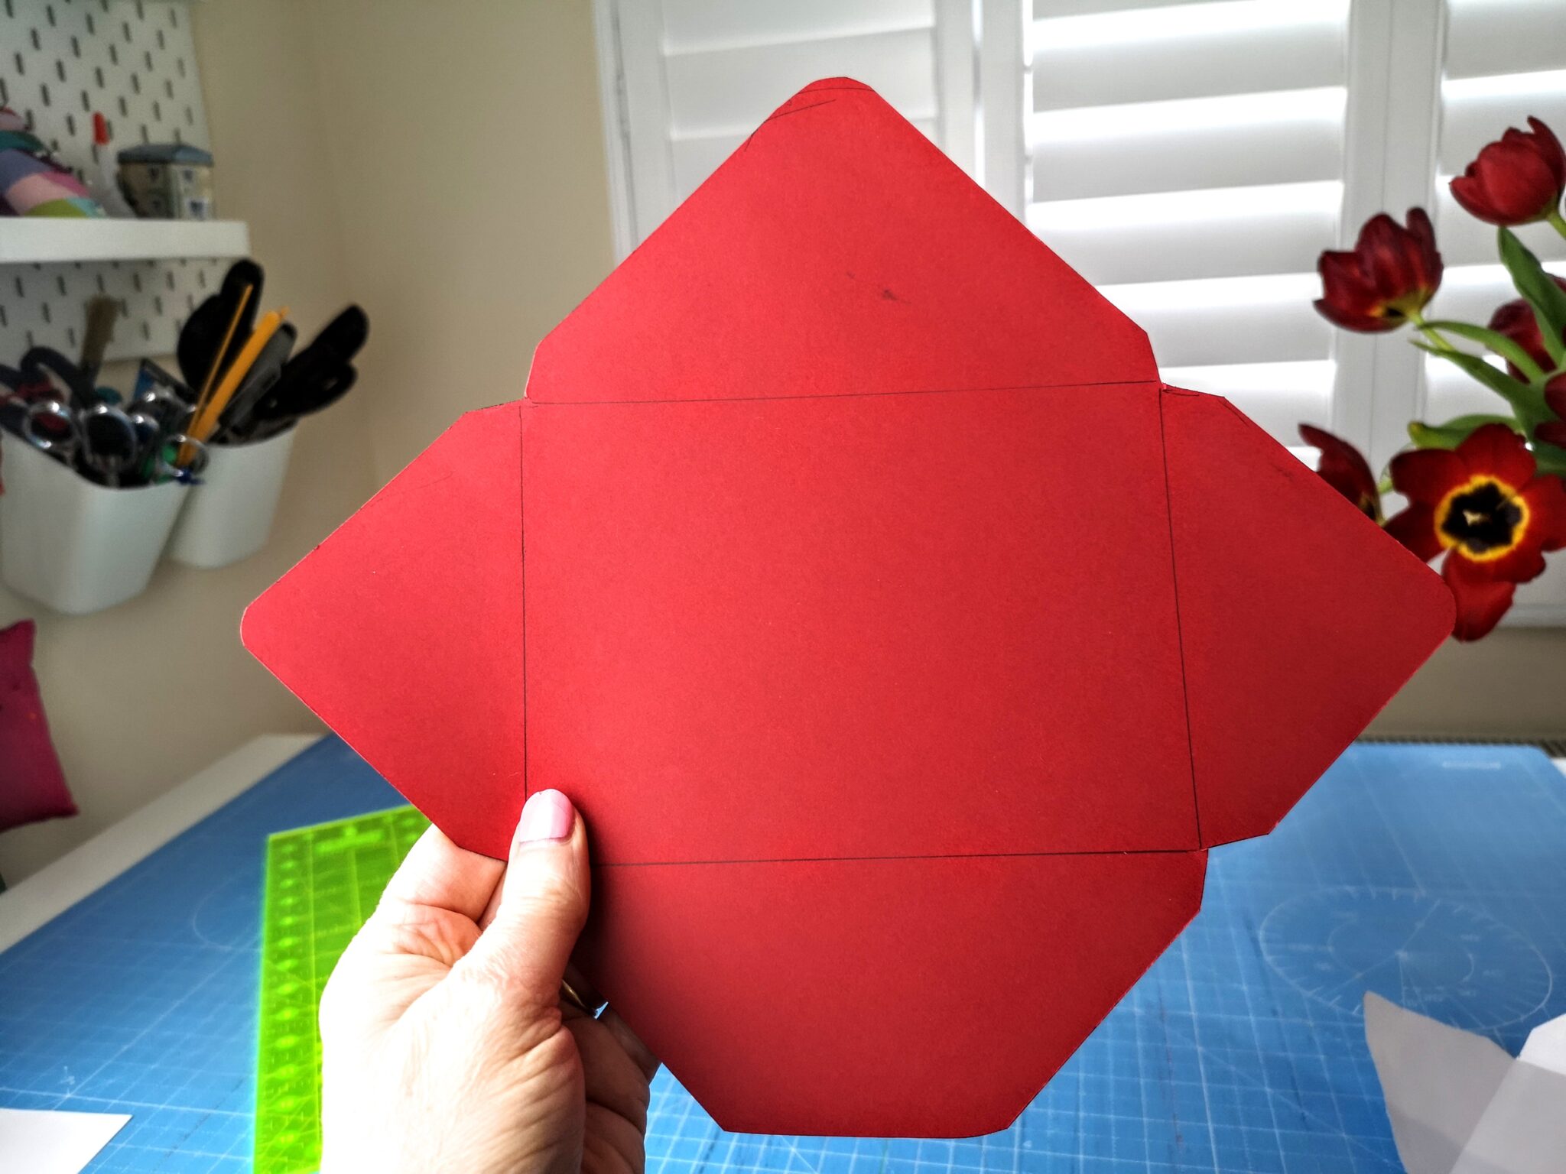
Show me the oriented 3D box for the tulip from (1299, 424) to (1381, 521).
[{"bbox_3d":[0.315,-0.054,0.700,0.064,0.067,0.067,28,0,-6],"label":"tulip"}]

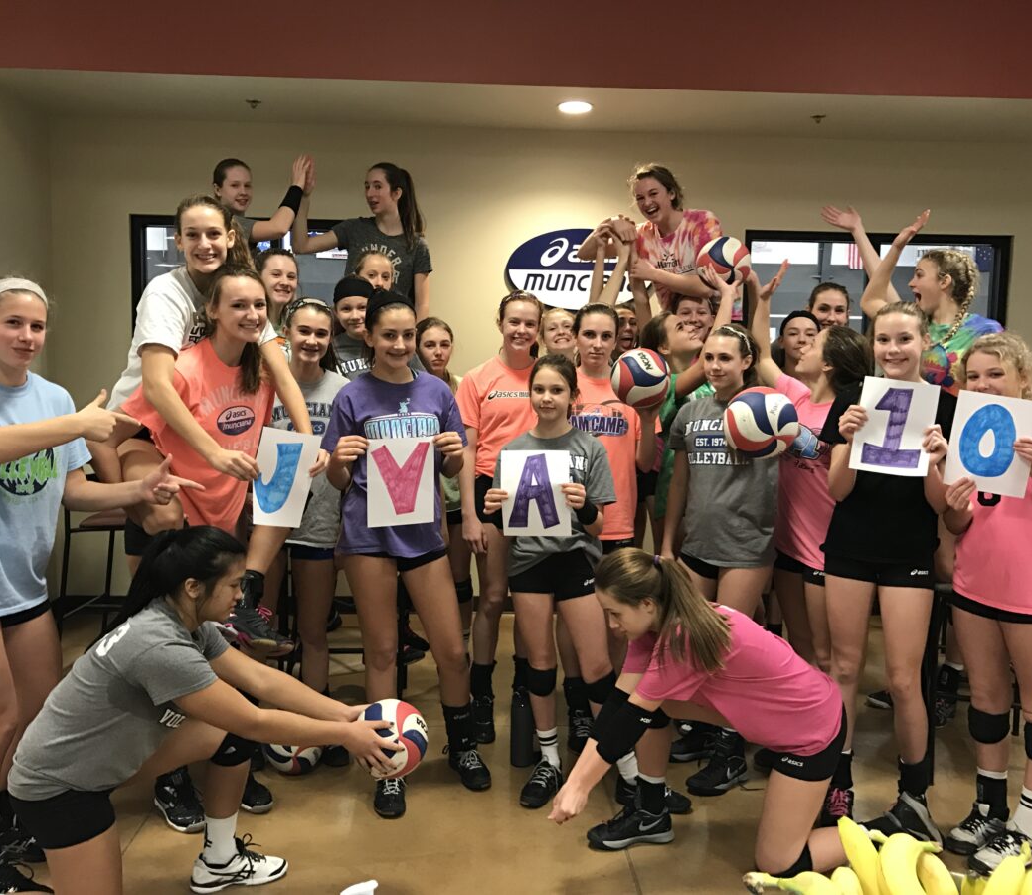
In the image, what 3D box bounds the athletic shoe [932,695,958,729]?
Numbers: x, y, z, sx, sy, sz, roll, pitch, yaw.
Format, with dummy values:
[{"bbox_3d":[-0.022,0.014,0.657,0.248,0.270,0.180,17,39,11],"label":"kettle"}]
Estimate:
[{"bbox_3d":[1.515,0.905,3.400,0.095,0.105,0.250,4,14,30],"label":"athletic shoe"}]

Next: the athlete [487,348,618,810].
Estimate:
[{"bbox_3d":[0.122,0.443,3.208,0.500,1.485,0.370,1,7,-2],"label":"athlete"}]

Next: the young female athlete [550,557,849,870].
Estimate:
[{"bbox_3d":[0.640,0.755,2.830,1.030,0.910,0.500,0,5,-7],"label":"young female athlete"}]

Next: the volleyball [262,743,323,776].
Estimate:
[{"bbox_3d":[-0.782,1.048,3.390,0.210,0.210,0.210,2,7,0],"label":"volleyball"}]

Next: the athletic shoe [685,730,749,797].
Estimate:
[{"bbox_3d":[0.724,1.113,3.395,0.275,0.140,0.105,-3,9,-34],"label":"athletic shoe"}]

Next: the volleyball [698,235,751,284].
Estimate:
[{"bbox_3d":[0.815,-0.719,3.780,0.210,0.210,0.210,2,6,11],"label":"volleyball"}]

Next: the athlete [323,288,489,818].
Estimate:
[{"bbox_3d":[-0.368,0.309,3.230,0.560,1.682,0.420,1,5,-5],"label":"athlete"}]

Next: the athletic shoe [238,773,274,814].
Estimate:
[{"bbox_3d":[-0.920,1.089,3.225,0.108,0.125,0.275,-4,9,-40],"label":"athletic shoe"}]

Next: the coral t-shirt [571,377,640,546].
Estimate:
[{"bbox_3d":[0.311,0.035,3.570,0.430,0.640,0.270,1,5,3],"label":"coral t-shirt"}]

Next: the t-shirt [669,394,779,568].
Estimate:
[{"bbox_3d":[0.744,0.117,3.400,0.410,0.630,0.280,3,6,22],"label":"t-shirt"}]

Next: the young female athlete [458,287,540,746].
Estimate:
[{"bbox_3d":[-0.021,0.248,3.770,0.460,1.717,0.310,1,5,-3],"label":"young female athlete"}]

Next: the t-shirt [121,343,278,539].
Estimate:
[{"bbox_3d":[-0.965,-0.026,2.943,0.470,0.600,0.290,0,17,-35],"label":"t-shirt"}]

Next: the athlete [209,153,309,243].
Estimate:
[{"bbox_3d":[-1.106,-0.478,4.278,0.440,1.570,0.400,7,9,35],"label":"athlete"}]

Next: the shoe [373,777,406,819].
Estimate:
[{"bbox_3d":[-0.419,1.114,3.208,0.100,0.116,0.265,1,7,-7],"label":"shoe"}]

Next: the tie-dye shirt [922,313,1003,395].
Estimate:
[{"bbox_3d":[1.552,-0.178,3.420,0.290,0.600,0.420,-4,7,-43],"label":"tie-dye shirt"}]

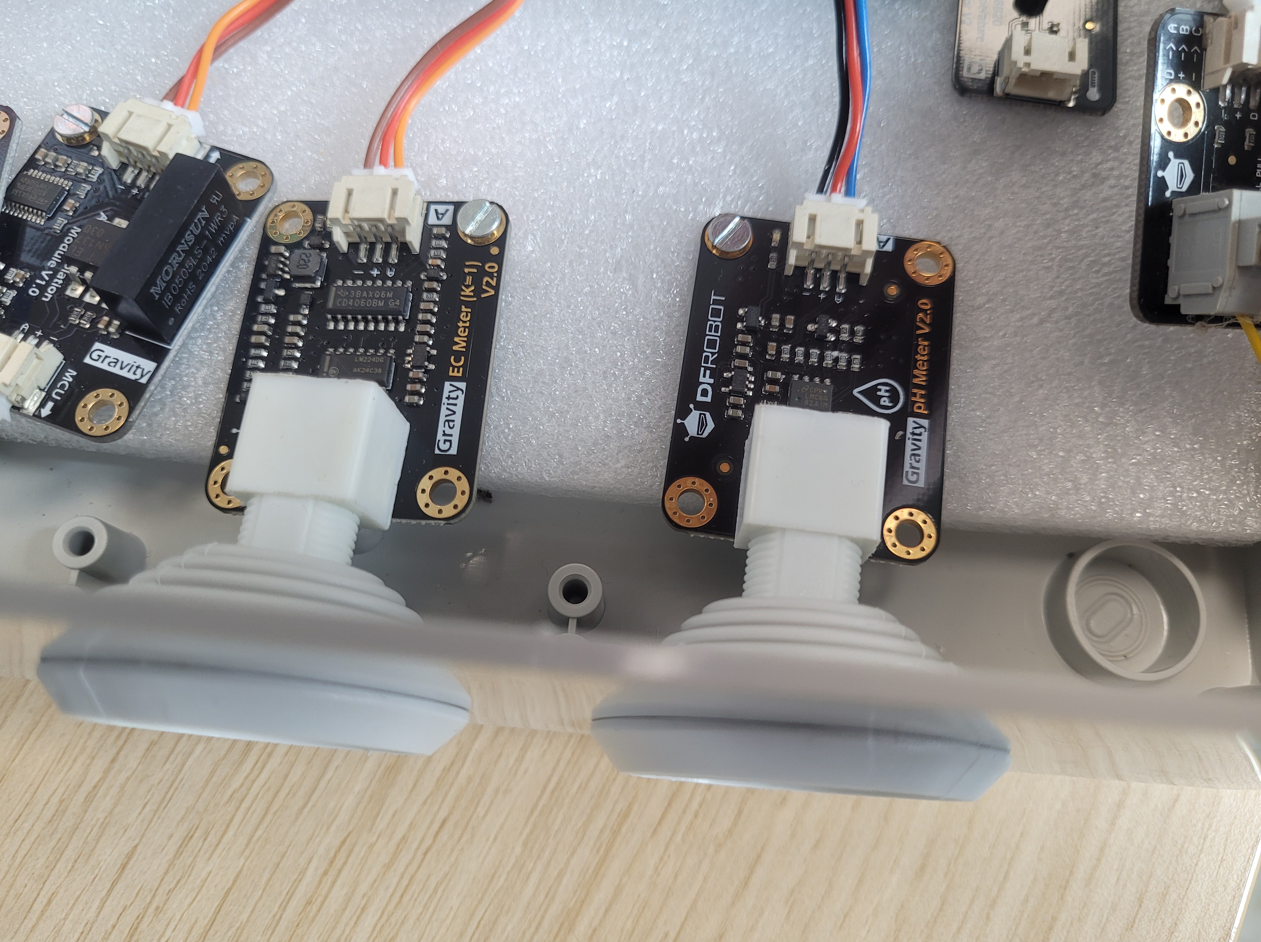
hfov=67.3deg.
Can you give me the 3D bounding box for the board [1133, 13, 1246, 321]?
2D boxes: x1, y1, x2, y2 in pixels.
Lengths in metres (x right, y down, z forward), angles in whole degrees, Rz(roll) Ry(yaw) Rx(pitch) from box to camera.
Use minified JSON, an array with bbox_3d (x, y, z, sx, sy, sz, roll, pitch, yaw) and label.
[{"bbox_3d":[0.064,-0.031,0.100,0.022,0.002,0.032,1,95,-12],"label":"board"}]

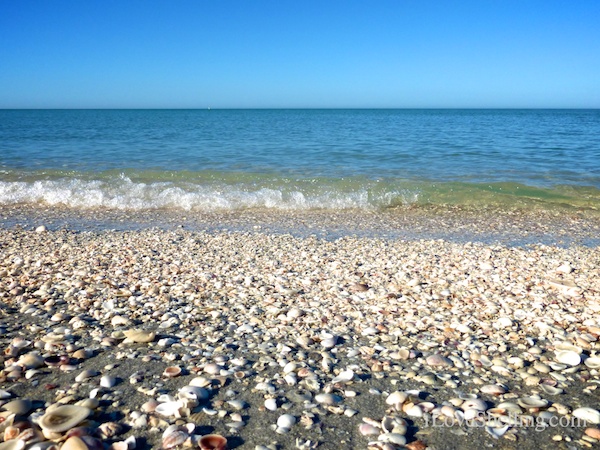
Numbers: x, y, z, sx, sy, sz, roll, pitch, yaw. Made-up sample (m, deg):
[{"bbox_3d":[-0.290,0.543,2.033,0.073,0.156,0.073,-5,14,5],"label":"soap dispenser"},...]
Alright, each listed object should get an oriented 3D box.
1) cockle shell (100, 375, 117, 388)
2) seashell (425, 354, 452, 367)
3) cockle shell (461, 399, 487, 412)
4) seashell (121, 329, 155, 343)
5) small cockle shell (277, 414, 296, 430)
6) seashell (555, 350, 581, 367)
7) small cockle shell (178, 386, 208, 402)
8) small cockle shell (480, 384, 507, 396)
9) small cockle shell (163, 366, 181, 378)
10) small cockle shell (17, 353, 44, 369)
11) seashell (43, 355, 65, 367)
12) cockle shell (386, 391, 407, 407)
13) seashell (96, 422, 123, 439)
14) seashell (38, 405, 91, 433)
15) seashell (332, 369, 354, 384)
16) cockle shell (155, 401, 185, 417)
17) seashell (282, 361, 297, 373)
[{"bbox_3d":[-0.320,0.261,0.724,0.026,0.013,0.023,0,15,0],"label":"cockle shell"},{"bbox_3d":[0.251,0.244,0.777,0.048,0.019,0.032,2,15,8],"label":"seashell"},{"bbox_3d":[0.279,0.290,0.696,0.039,0.015,0.030,1,15,5],"label":"cockle shell"},{"bbox_3d":[-0.344,0.237,0.927,0.074,0.022,0.044,2,15,8],"label":"seashell"},{"bbox_3d":[-0.020,0.300,0.659,0.030,0.013,0.027,0,15,0],"label":"small cockle shell"},{"bbox_3d":[0.485,0.242,0.785,0.048,0.019,0.043,4,15,14],"label":"seashell"},{"bbox_3d":[-0.169,0.268,0.688,0.048,0.019,0.031,3,15,12],"label":"small cockle shell"},{"bbox_3d":[0.311,0.267,0.697,0.042,0.017,0.027,2,15,8],"label":"small cockle shell"},{"bbox_3d":[-0.234,0.272,0.796,0.034,0.012,0.027,-2,15,-8],"label":"small cockle shell"},{"bbox_3d":[-0.484,0.243,0.776,0.052,0.021,0.047,-1,15,-5],"label":"small cockle shell"},{"bbox_3d":[-0.477,0.263,0.838,0.032,0.011,0.024,0,15,0],"label":"seashell"},{"bbox_3d":[0.152,0.272,0.678,0.033,0.016,0.030,-3,15,-10],"label":"cockle shell"},{"bbox_3d":[-0.282,0.305,0.642,0.033,0.014,0.026,-3,15,-10],"label":"seashell"},{"bbox_3d":[-0.350,0.288,0.646,0.067,0.020,0.046,-8,17,-27],"label":"seashell"},{"bbox_3d":[0.078,0.273,0.779,0.043,0.016,0.028,-7,16,-24],"label":"seashell"},{"bbox_3d":[-0.195,0.277,0.653,0.045,0.018,0.033,0,15,0],"label":"cockle shell"},{"bbox_3d":[-0.019,0.266,0.815,0.027,0.011,0.020,-8,17,-29],"label":"seashell"}]

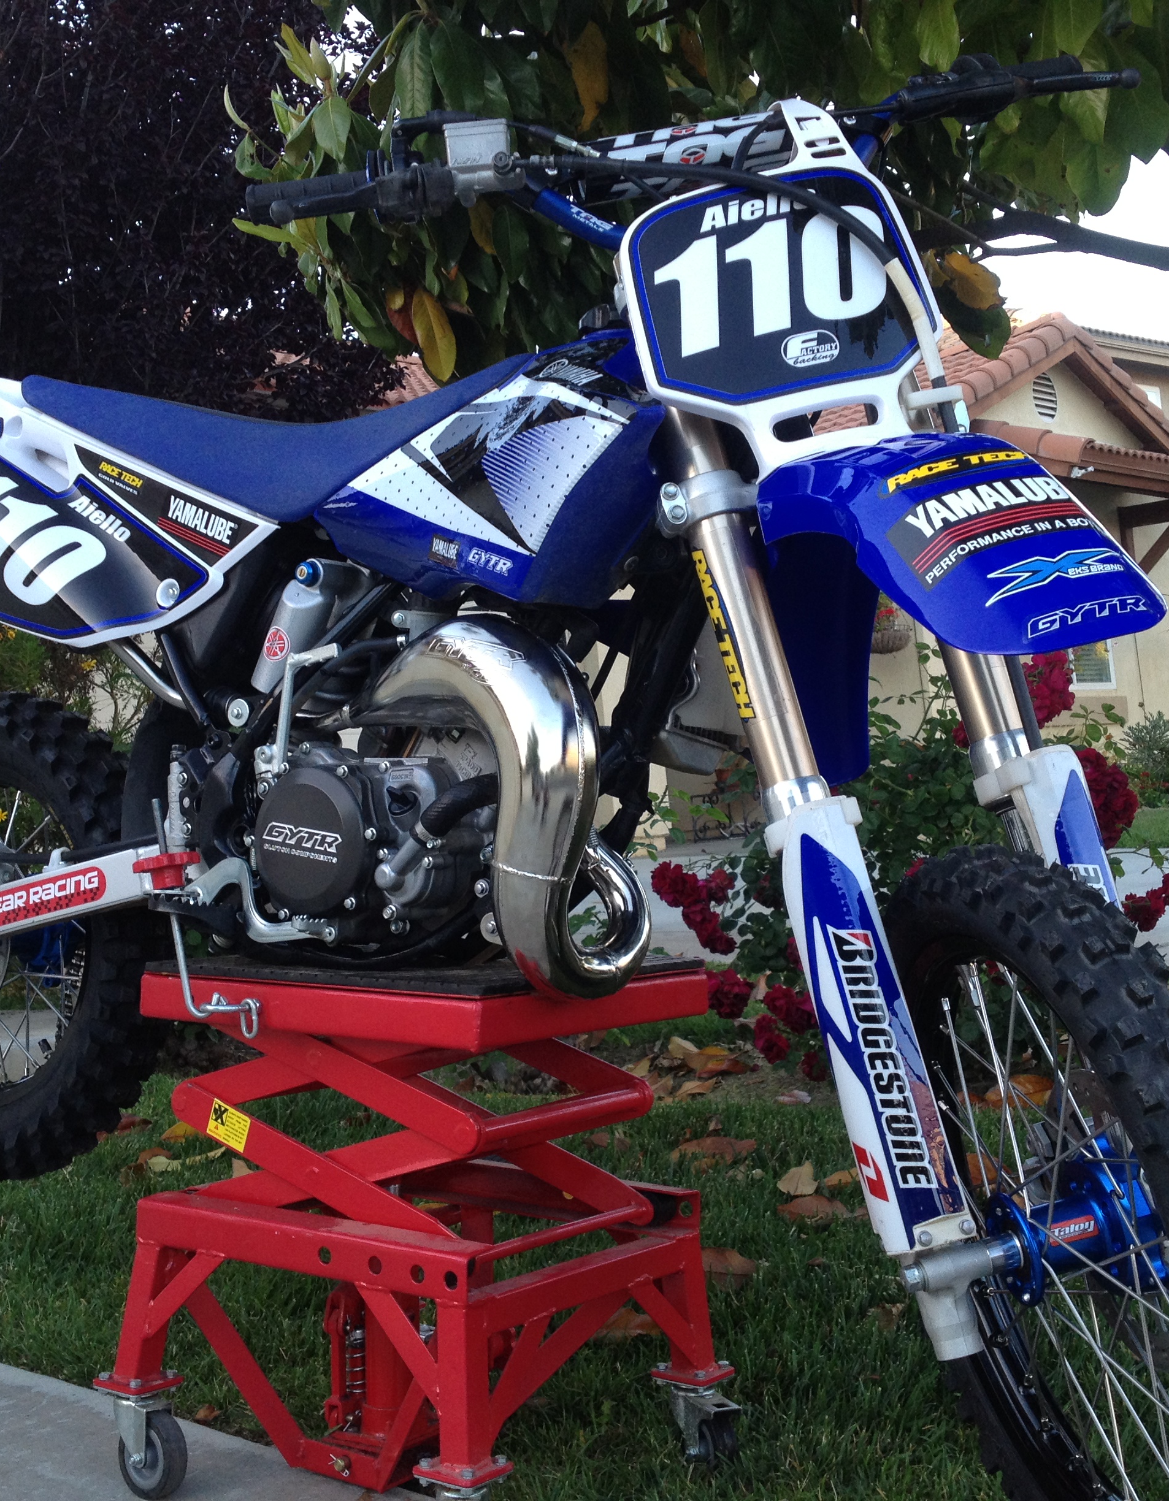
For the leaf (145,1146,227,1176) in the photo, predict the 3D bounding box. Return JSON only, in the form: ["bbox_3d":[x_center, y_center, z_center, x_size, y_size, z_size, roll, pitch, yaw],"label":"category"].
[{"bbox_3d":[-0.611,0.632,3.120,0.130,0.030,0.050,-2,-2,-21],"label":"leaf"}]

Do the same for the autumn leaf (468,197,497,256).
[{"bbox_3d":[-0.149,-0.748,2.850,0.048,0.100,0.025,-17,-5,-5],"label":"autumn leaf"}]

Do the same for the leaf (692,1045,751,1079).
[{"bbox_3d":[0.309,0.700,4.550,0.135,0.050,0.090,-2,-2,0],"label":"leaf"}]

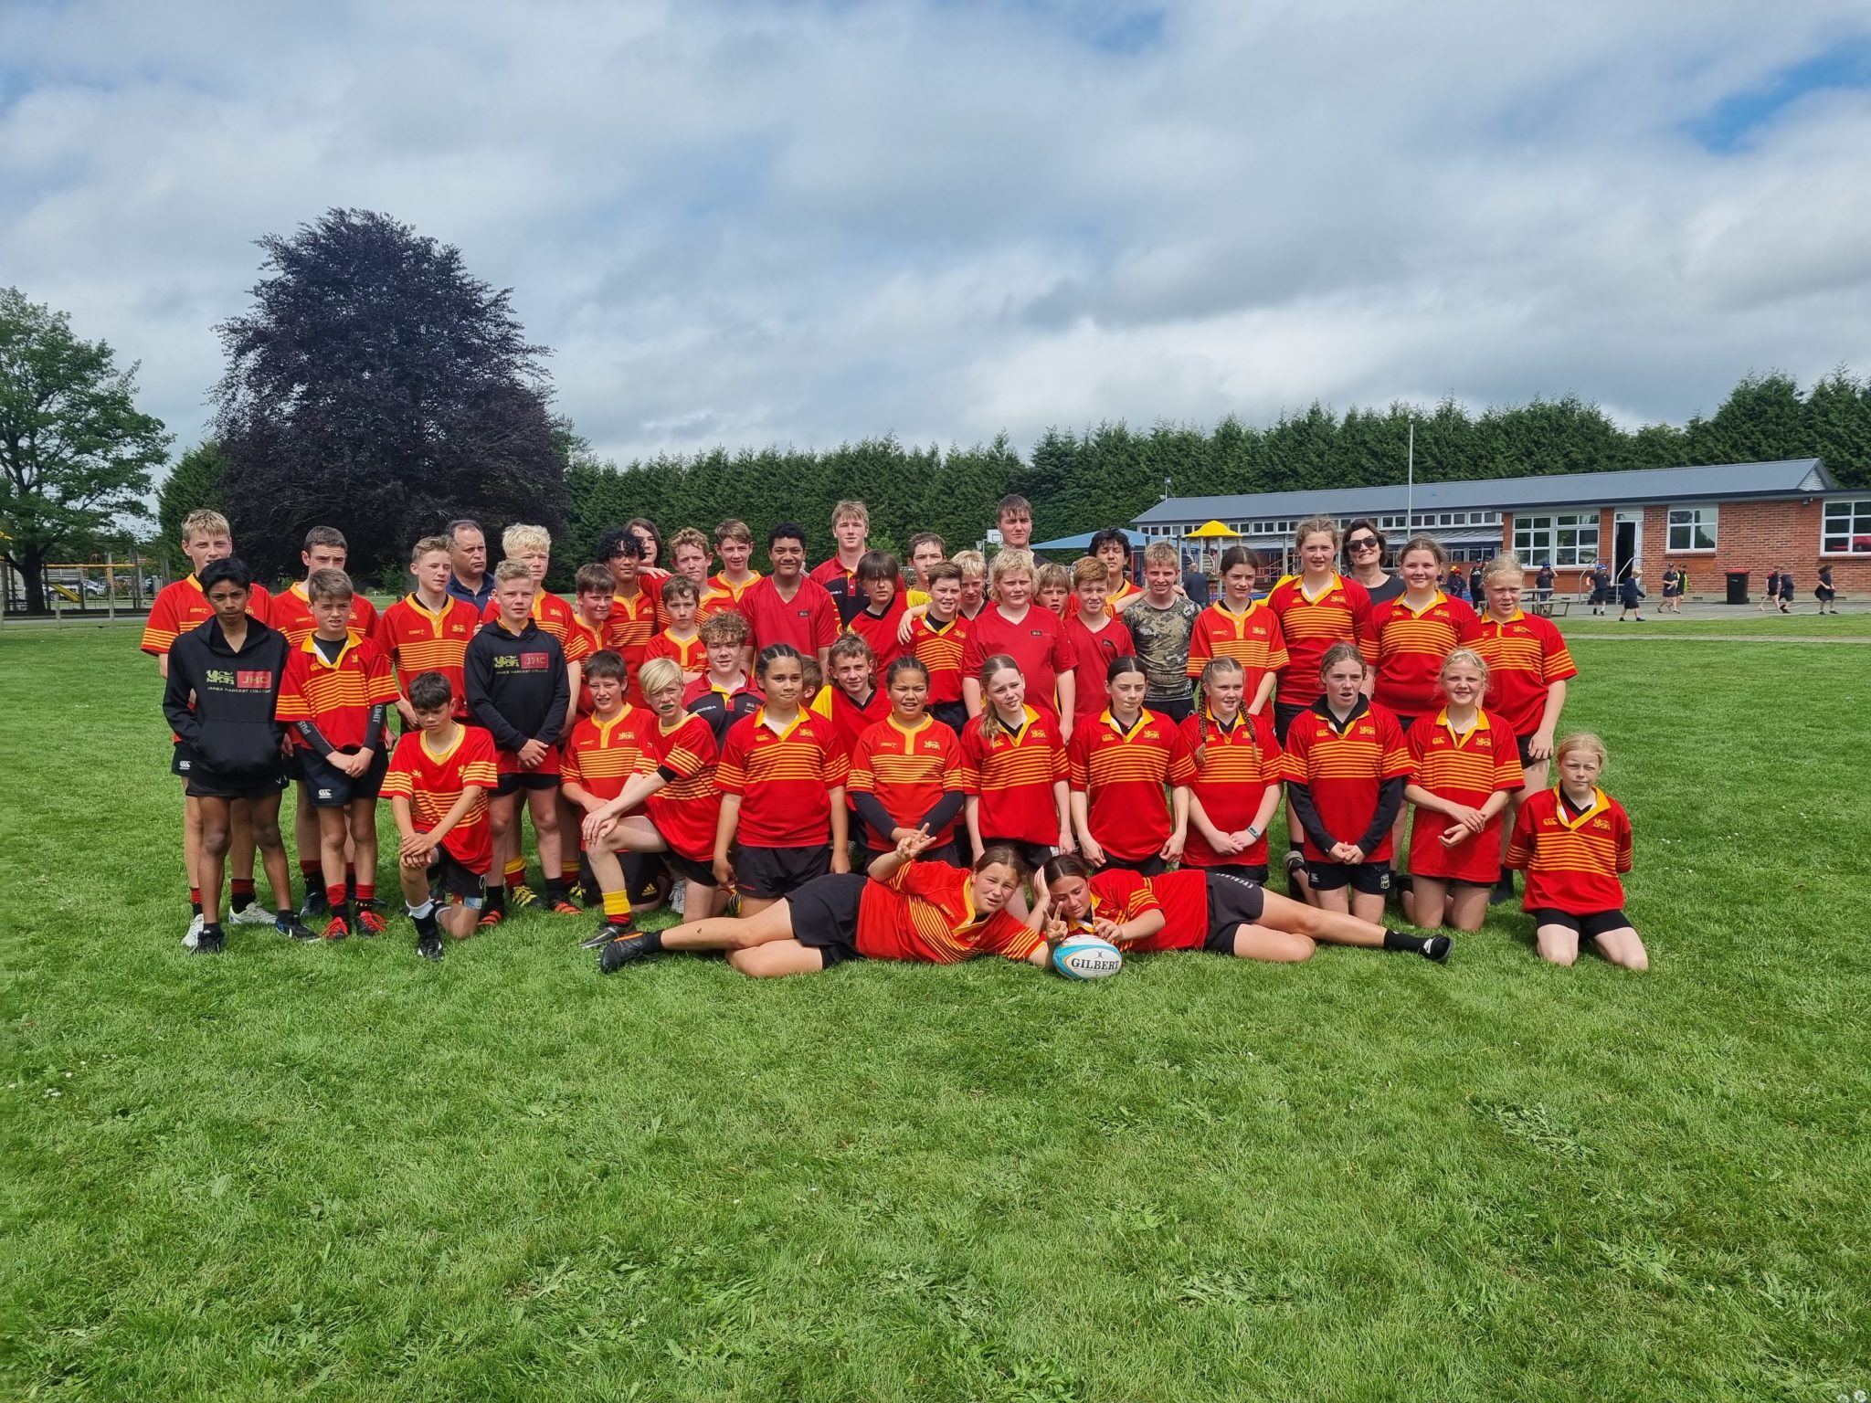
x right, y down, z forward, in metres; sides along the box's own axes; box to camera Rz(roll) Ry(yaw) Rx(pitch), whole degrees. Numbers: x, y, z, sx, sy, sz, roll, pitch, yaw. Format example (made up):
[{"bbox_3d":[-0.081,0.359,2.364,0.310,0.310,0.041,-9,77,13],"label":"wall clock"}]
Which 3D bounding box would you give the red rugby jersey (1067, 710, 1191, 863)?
[{"bbox_3d":[0.831,0.374,6.030,0.520,0.670,0.270,0,6,6],"label":"red rugby jersey"}]

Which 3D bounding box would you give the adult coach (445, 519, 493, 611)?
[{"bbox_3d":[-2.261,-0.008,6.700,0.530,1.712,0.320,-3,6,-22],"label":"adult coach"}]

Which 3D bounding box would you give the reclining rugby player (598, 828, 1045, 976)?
[{"bbox_3d":[-0.432,0.762,5.429,1.680,0.480,0.500,-1,6,0],"label":"reclining rugby player"}]

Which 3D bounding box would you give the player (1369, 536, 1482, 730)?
[{"bbox_3d":[2.184,0.069,6.229,0.500,1.597,0.290,2,6,19],"label":"player"}]

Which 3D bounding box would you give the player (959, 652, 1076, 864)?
[{"bbox_3d":[0.354,0.362,6.130,0.480,1.120,0.500,0,6,5],"label":"player"}]

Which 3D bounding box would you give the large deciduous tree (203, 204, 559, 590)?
[{"bbox_3d":[-29.463,-16.194,76.765,19.600,21.000,19.600,-3,6,-20],"label":"large deciduous tree"}]

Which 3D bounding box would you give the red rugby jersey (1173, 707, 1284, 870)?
[{"bbox_3d":[1.334,0.385,6.338,0.500,0.730,0.300,0,6,4],"label":"red rugby jersey"}]

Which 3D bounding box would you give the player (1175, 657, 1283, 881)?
[{"bbox_3d":[1.272,0.365,6.100,0.470,1.110,0.500,1,6,10],"label":"player"}]

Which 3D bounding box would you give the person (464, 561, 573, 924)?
[{"bbox_3d":[-1.819,0.161,6.173,0.480,1.560,0.380,-2,6,-16],"label":"person"}]

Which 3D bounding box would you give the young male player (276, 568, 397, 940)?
[{"bbox_3d":[-2.460,0.199,5.774,0.500,1.490,0.320,-3,6,-21],"label":"young male player"}]

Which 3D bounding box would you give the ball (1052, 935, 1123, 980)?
[{"bbox_3d":[0.562,0.927,5.235,0.270,0.175,0.185,-2,6,-12],"label":"ball"}]

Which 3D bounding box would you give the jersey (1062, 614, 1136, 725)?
[{"bbox_3d":[0.752,-0.110,6.600,0.460,0.620,0.260,0,6,6],"label":"jersey"}]

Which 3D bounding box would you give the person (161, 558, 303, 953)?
[{"bbox_3d":[-2.849,0.195,5.700,0.510,1.570,0.370,-3,6,-21],"label":"person"}]

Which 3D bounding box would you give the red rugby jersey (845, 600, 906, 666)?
[{"bbox_3d":[-0.261,-0.166,6.700,0.460,0.620,0.260,-1,6,-3],"label":"red rugby jersey"}]

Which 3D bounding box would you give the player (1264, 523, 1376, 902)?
[{"bbox_3d":[1.708,0.028,6.238,0.490,1.683,0.290,1,6,16],"label":"player"}]

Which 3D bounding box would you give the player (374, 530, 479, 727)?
[{"bbox_3d":[-2.274,0.091,6.159,0.470,1.625,0.290,-3,6,-25],"label":"player"}]

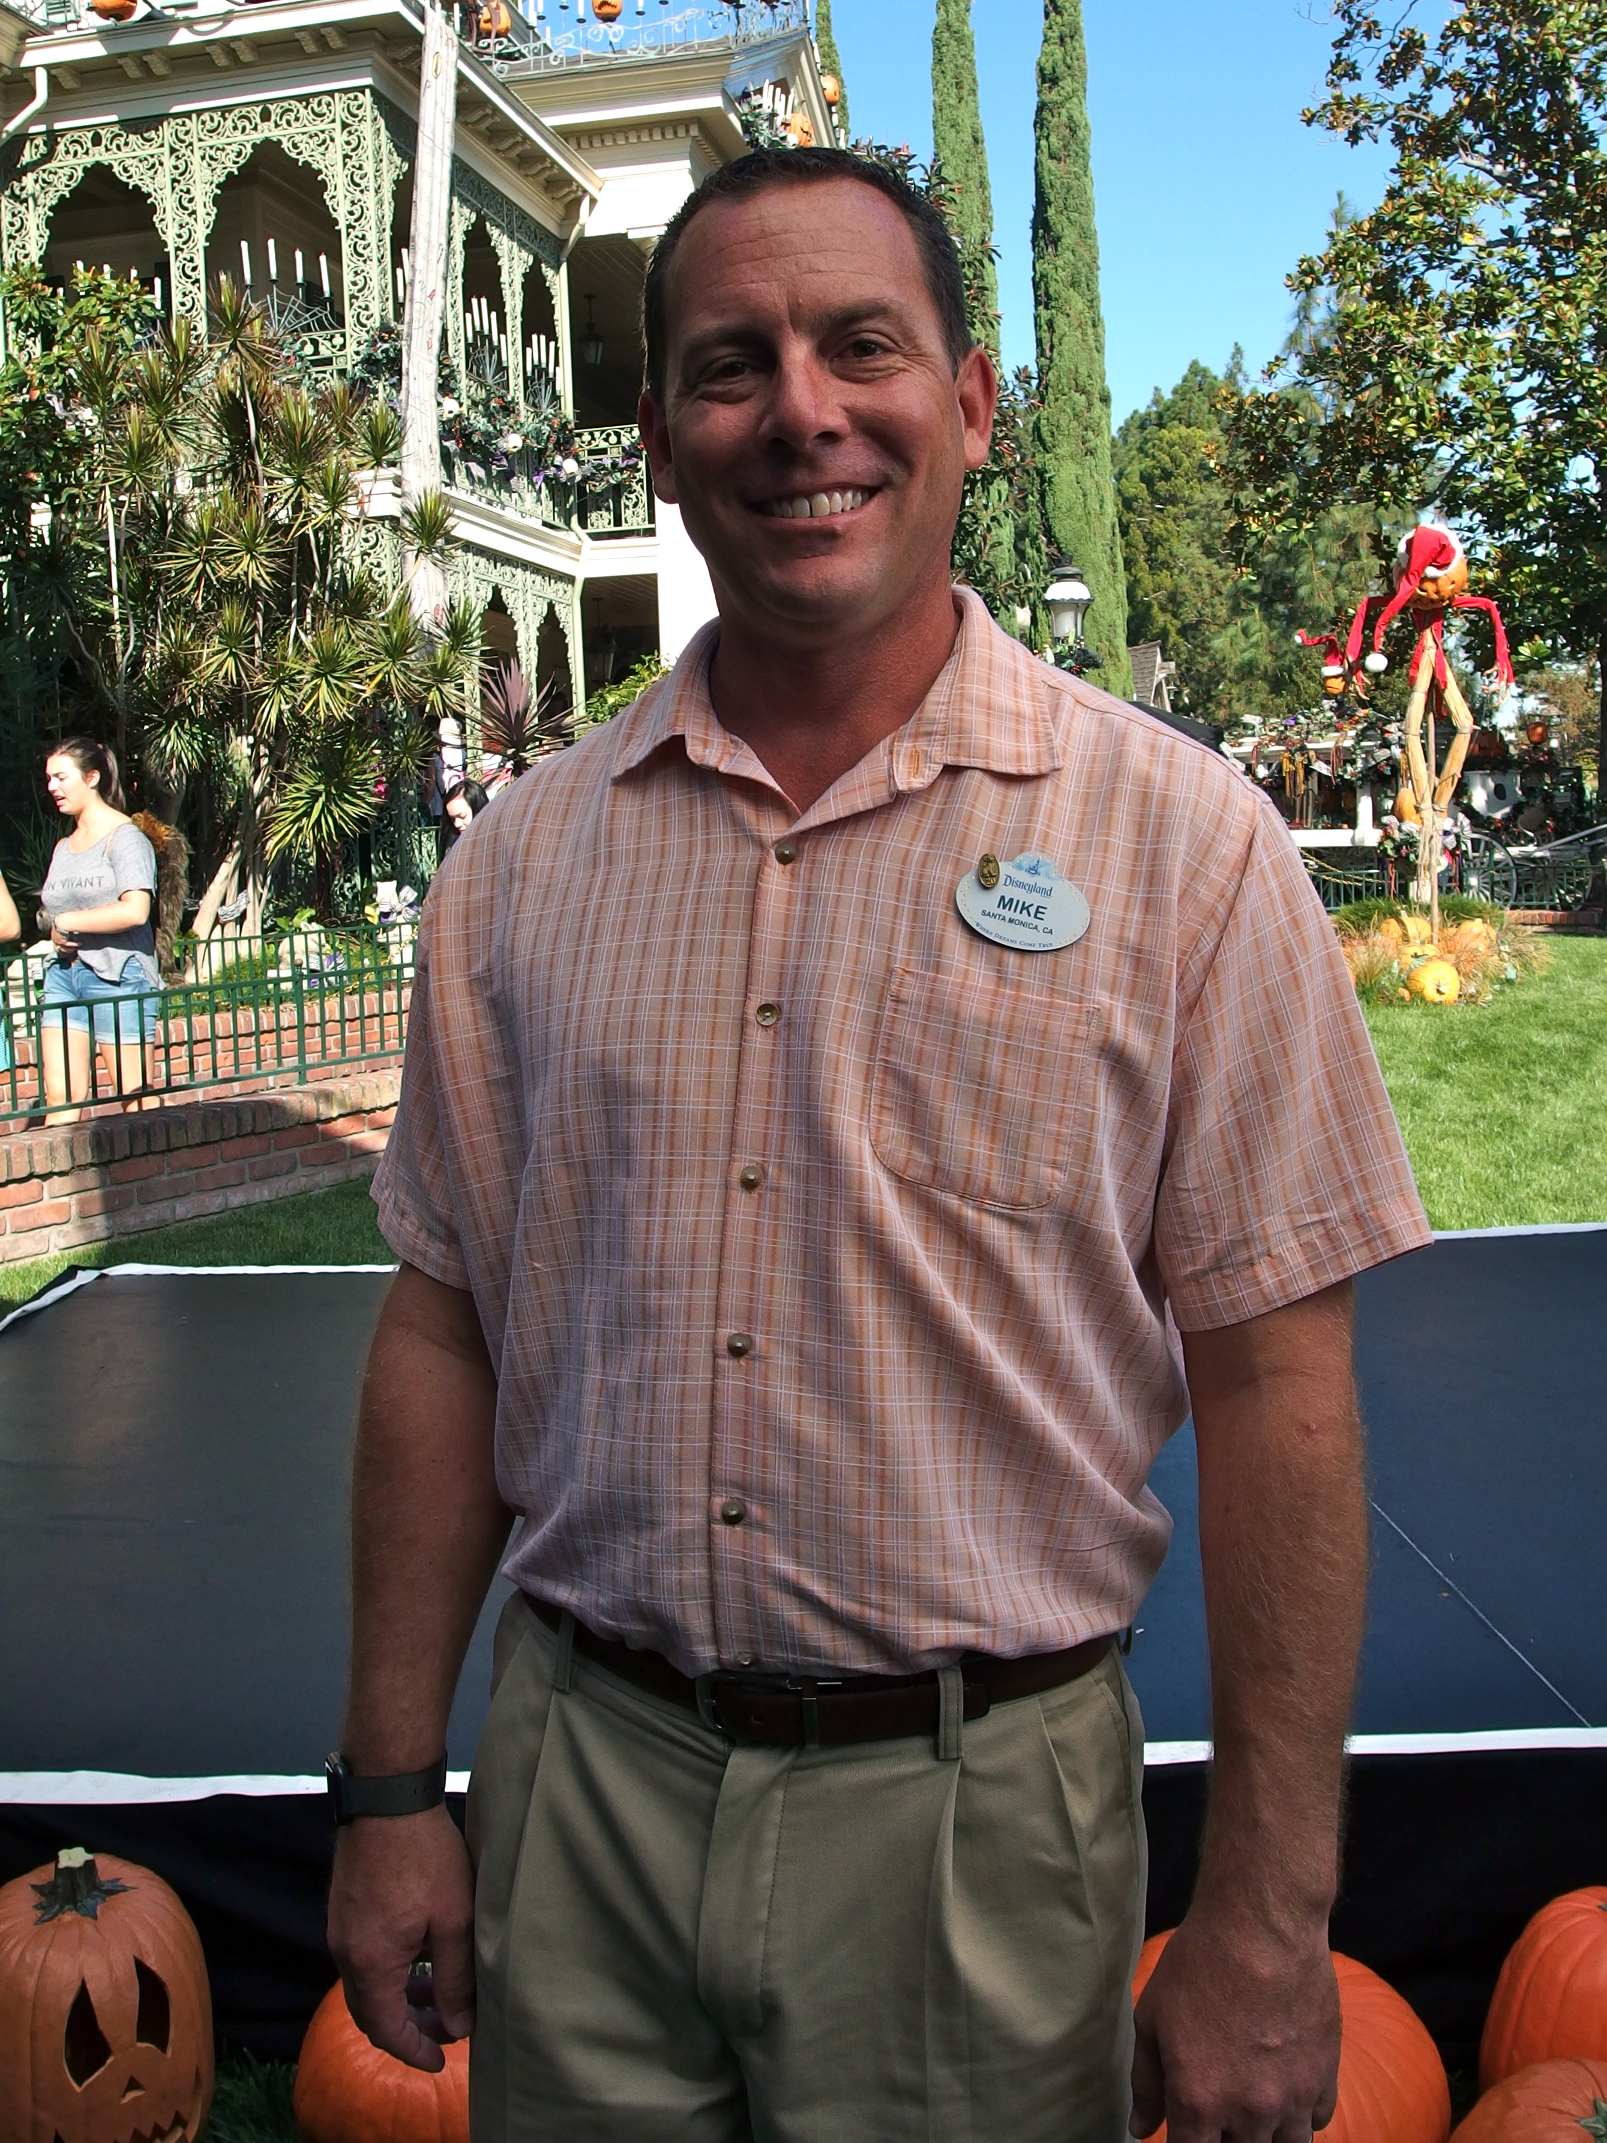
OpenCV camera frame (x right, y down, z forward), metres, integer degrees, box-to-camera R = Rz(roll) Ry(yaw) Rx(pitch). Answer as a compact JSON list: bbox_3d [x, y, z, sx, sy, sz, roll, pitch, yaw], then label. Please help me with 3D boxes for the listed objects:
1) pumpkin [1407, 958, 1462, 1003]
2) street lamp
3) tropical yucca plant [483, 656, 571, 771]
[{"bbox_3d":[4.042,-0.579,11.100,0.310,0.340,0.320,-1,17,-24],"label":"pumpkin"},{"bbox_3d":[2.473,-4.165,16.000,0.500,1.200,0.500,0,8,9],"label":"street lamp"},{"bbox_3d":[-1.941,-2.428,12.000,0.720,0.900,0.700,-2,8,-6],"label":"tropical yucca plant"}]

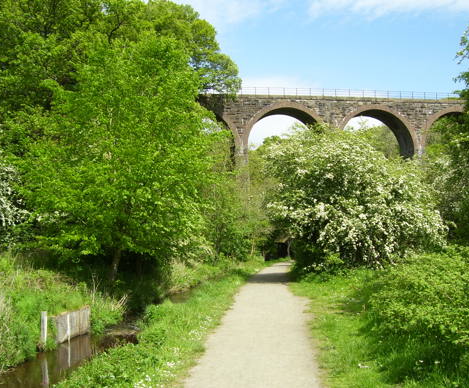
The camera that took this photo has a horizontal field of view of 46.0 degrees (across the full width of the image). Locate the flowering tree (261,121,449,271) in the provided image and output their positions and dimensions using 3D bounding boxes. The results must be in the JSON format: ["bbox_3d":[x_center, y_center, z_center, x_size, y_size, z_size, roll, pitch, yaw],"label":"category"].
[{"bbox_3d":[4.379,0.109,20.000,6.500,5.200,5.800,0,-3,0],"label":"flowering tree"}]

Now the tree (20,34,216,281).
[{"bbox_3d":[-3.610,-1.136,17.200,6.000,7.600,5.400,0,-3,0],"label":"tree"}]

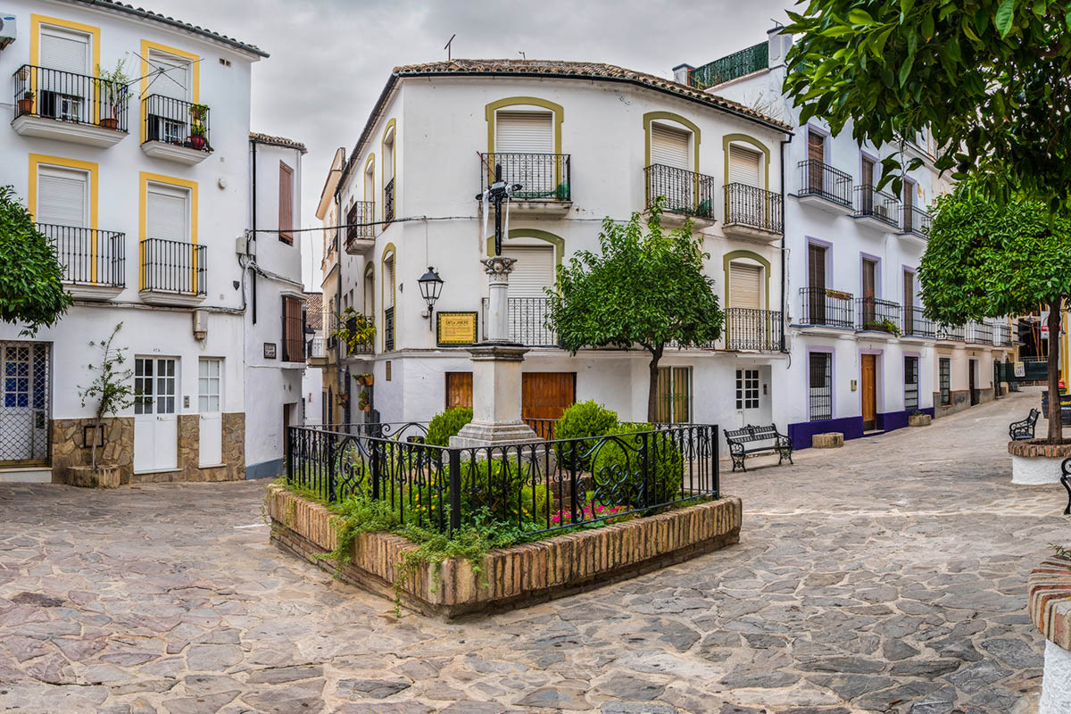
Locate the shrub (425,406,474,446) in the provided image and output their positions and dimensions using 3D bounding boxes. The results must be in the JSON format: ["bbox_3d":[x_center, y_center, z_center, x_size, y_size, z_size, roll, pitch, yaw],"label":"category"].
[{"bbox_3d":[-1.000,0.950,10.050,0.670,0.670,0.670,0,0,0],"label":"shrub"}]

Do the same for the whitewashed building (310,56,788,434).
[{"bbox_3d":[0.200,-2.150,22.000,10.600,9.000,10.800,0,0,-16],"label":"whitewashed building"}]

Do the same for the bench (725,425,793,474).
[{"bbox_3d":[4.500,1.760,16.000,1.600,0.800,0.550,0,0,-40],"label":"bench"}]

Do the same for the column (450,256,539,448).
[{"bbox_3d":[-0.450,-0.020,9.300,0.780,2.300,0.780,0,0,-41],"label":"column"}]

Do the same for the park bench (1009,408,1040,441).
[{"bbox_3d":[9.630,1.450,15.800,0.550,0.800,1.600,0,0,28],"label":"park bench"}]

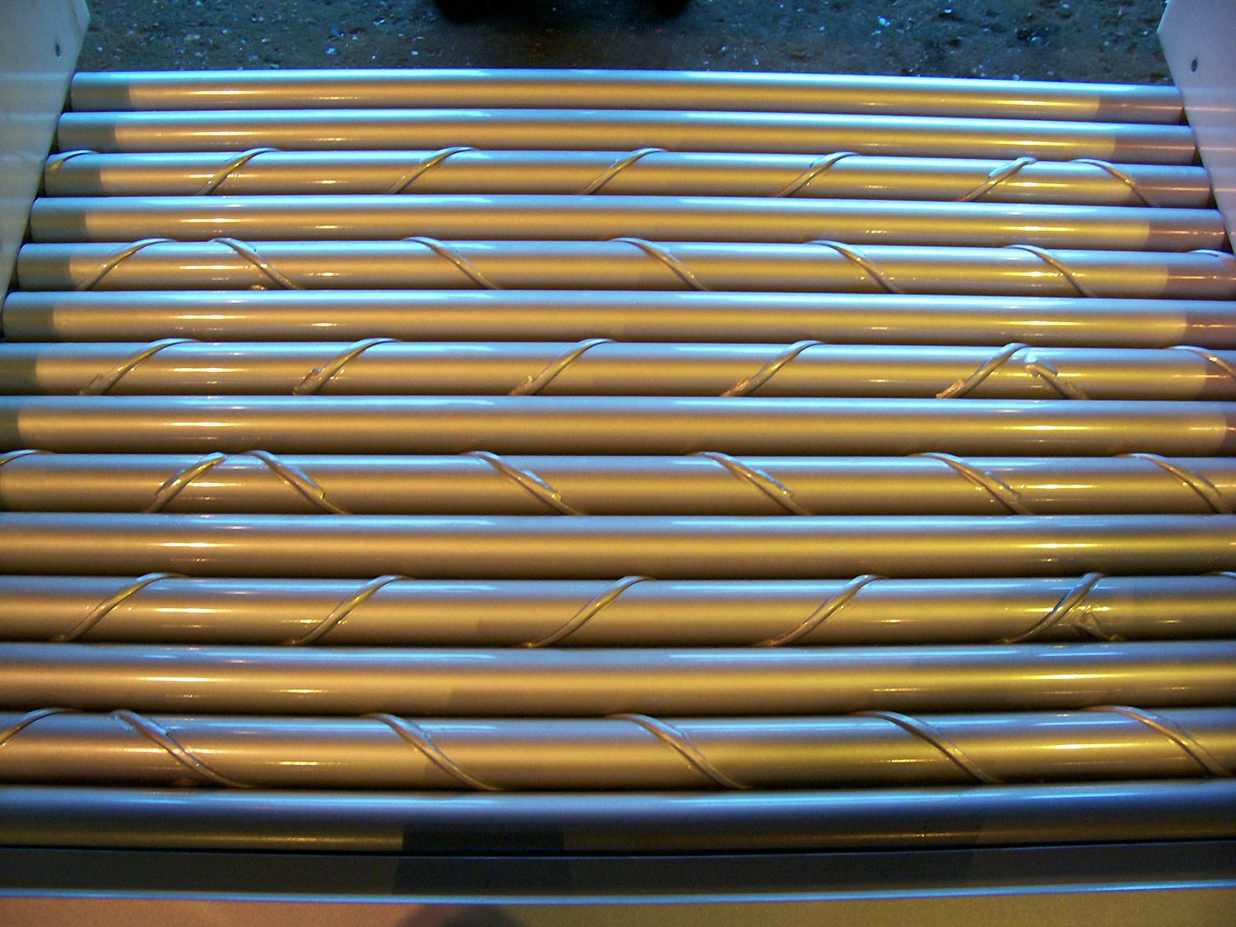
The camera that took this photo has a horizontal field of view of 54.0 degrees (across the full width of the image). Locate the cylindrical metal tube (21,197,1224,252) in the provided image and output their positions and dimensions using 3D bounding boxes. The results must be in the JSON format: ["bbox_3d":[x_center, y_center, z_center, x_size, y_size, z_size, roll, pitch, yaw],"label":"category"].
[{"bbox_3d":[0.018,-0.228,1.149,1.135,0.051,0.051,0,61,-2],"label":"cylindrical metal tube"}]

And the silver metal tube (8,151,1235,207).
[{"bbox_3d":[0.018,-0.276,1.176,1.135,0.056,0.056,0,61,-2],"label":"silver metal tube"}]

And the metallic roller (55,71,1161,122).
[{"bbox_3d":[0.016,-0.373,1.232,1.135,0.051,0.051,0,61,-2],"label":"metallic roller"}]

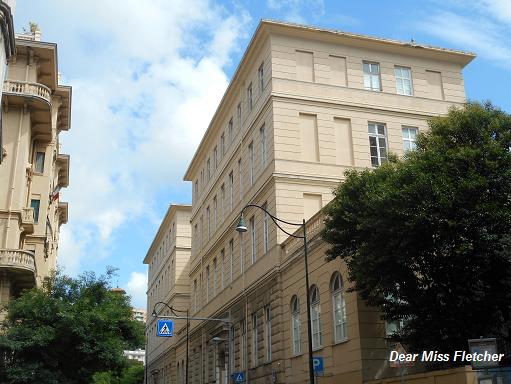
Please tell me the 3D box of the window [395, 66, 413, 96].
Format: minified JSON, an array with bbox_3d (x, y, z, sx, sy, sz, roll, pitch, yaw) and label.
[{"bbox_3d":[9.097,-6.814,40.059,1.091,1.998,0.200,5,-21,-15],"label":"window"}]

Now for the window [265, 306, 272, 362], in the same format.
[{"bbox_3d":[0.859,8.250,37.532,0.200,3.240,1.296,5,-21,-15],"label":"window"}]

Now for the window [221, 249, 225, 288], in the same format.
[{"bbox_3d":[-2.410,6.038,50.233,0.200,3.078,1.170,5,-21,-15],"label":"window"}]

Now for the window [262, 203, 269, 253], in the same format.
[{"bbox_3d":[0.724,2.221,39.805,0.200,3.132,1.098,5,-21,-15],"label":"window"}]

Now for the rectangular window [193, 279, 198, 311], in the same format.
[{"bbox_3d":[-5.473,9.742,60.434,0.200,3.042,1.260,5,-21,-15],"label":"rectangular window"}]

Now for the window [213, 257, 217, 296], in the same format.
[{"bbox_3d":[-3.160,6.958,52.727,0.200,3.078,1.224,5,-21,-15],"label":"window"}]

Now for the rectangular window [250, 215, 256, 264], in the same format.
[{"bbox_3d":[-0.032,2.961,39.327,0.220,2.880,1.104,5,-21,-15],"label":"rectangular window"}]

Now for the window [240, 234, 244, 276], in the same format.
[{"bbox_3d":[-0.760,3.783,40.794,0.200,2.923,0.980,5,-21,-15],"label":"window"}]

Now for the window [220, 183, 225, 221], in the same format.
[{"bbox_3d":[-2.264,0.915,48.004,0.220,2.952,1.104,5,-21,-15],"label":"window"}]

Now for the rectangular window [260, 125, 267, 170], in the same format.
[{"bbox_3d":[0.552,-2.510,36.589,0.250,2.764,0.941,5,-21,-15],"label":"rectangular window"}]

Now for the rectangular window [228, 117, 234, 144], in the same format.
[{"bbox_3d":[-1.638,-4.339,47.346,0.220,1.992,1.104,5,-21,-15],"label":"rectangular window"}]

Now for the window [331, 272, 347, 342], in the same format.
[{"bbox_3d":[3.251,4.323,24.545,0.250,2.656,1.294,5,-21,-15],"label":"window"}]

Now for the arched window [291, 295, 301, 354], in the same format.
[{"bbox_3d":[2.176,6.739,33.123,0.200,3.132,1.332,5,-21,-15],"label":"arched window"}]

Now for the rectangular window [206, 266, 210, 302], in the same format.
[{"bbox_3d":[-3.942,7.908,55.331,0.200,3.096,1.224,5,-21,-15],"label":"rectangular window"}]

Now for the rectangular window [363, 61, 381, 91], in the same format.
[{"bbox_3d":[6.771,-6.740,38.004,1.078,1.872,0.250,5,-21,-15],"label":"rectangular window"}]

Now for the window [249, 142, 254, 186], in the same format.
[{"bbox_3d":[-0.132,-1.654,38.824,0.250,2.773,0.941,5,-21,-15],"label":"window"}]

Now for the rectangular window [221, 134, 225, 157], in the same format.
[{"bbox_3d":[-2.331,-3.443,48.790,0.200,1.942,0.999,5,-21,-15],"label":"rectangular window"}]

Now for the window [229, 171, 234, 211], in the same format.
[{"bbox_3d":[-1.554,0.044,45.708,0.220,2.952,1.104,5,-21,-15],"label":"window"}]

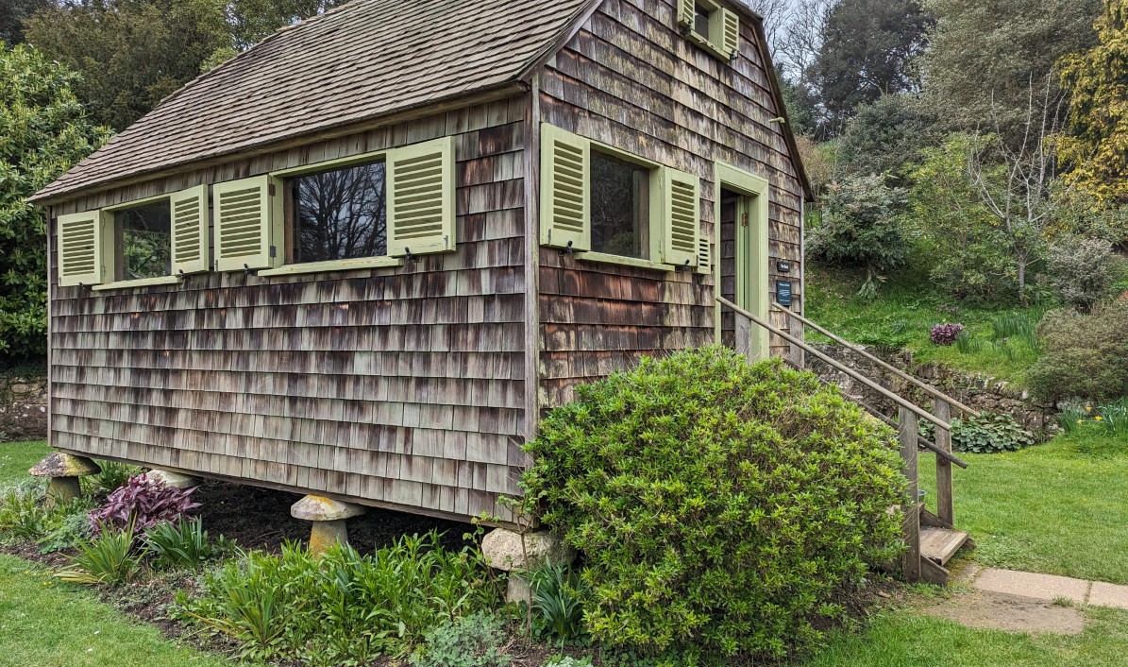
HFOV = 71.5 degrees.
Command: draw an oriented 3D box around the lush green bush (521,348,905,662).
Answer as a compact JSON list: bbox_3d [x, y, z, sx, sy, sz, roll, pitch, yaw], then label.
[{"bbox_3d":[0.901,0.822,4.274,1.350,1.460,2.050,-1,0,35],"label":"lush green bush"}]

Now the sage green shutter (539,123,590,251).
[{"bbox_3d":[0.005,-0.789,4.345,0.055,0.643,0.455,-1,0,35],"label":"sage green shutter"}]

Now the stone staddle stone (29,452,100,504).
[{"bbox_3d":[-4.393,1.285,6.894,0.510,0.500,0.510,0,0,-33],"label":"stone staddle stone"}]

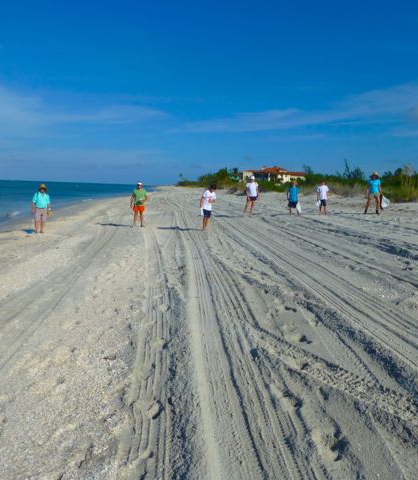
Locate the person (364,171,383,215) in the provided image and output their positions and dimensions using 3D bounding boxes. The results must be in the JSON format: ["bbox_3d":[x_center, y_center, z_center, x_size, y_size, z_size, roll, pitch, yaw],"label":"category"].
[{"bbox_3d":[6.581,-1.866,17.751,0.680,1.700,0.400,3,7,10],"label":"person"}]

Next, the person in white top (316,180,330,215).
[{"bbox_3d":[4.908,-1.819,19.104,0.480,1.480,0.340,3,7,7],"label":"person in white top"}]

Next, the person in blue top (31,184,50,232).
[{"bbox_3d":[-6.102,-1.146,16.213,0.660,1.800,0.420,0,7,-15],"label":"person in blue top"}]

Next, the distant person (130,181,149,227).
[{"bbox_3d":[-2.676,-1.371,17.083,0.620,1.760,0.400,0,7,-16],"label":"distant person"}]

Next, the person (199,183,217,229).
[{"bbox_3d":[-0.018,-1.134,15.608,0.520,1.620,0.420,-2,8,-30],"label":"person"}]

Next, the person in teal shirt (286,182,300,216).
[{"bbox_3d":[3.634,-1.772,19.080,0.500,1.500,0.350,3,7,5],"label":"person in teal shirt"}]

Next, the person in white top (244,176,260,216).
[{"bbox_3d":[1.777,-1.783,18.122,0.580,1.680,0.380,2,7,3],"label":"person in white top"}]

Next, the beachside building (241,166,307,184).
[{"bbox_3d":[20.543,-19.423,140.431,20.000,7.277,14.000,4,7,15],"label":"beachside building"}]

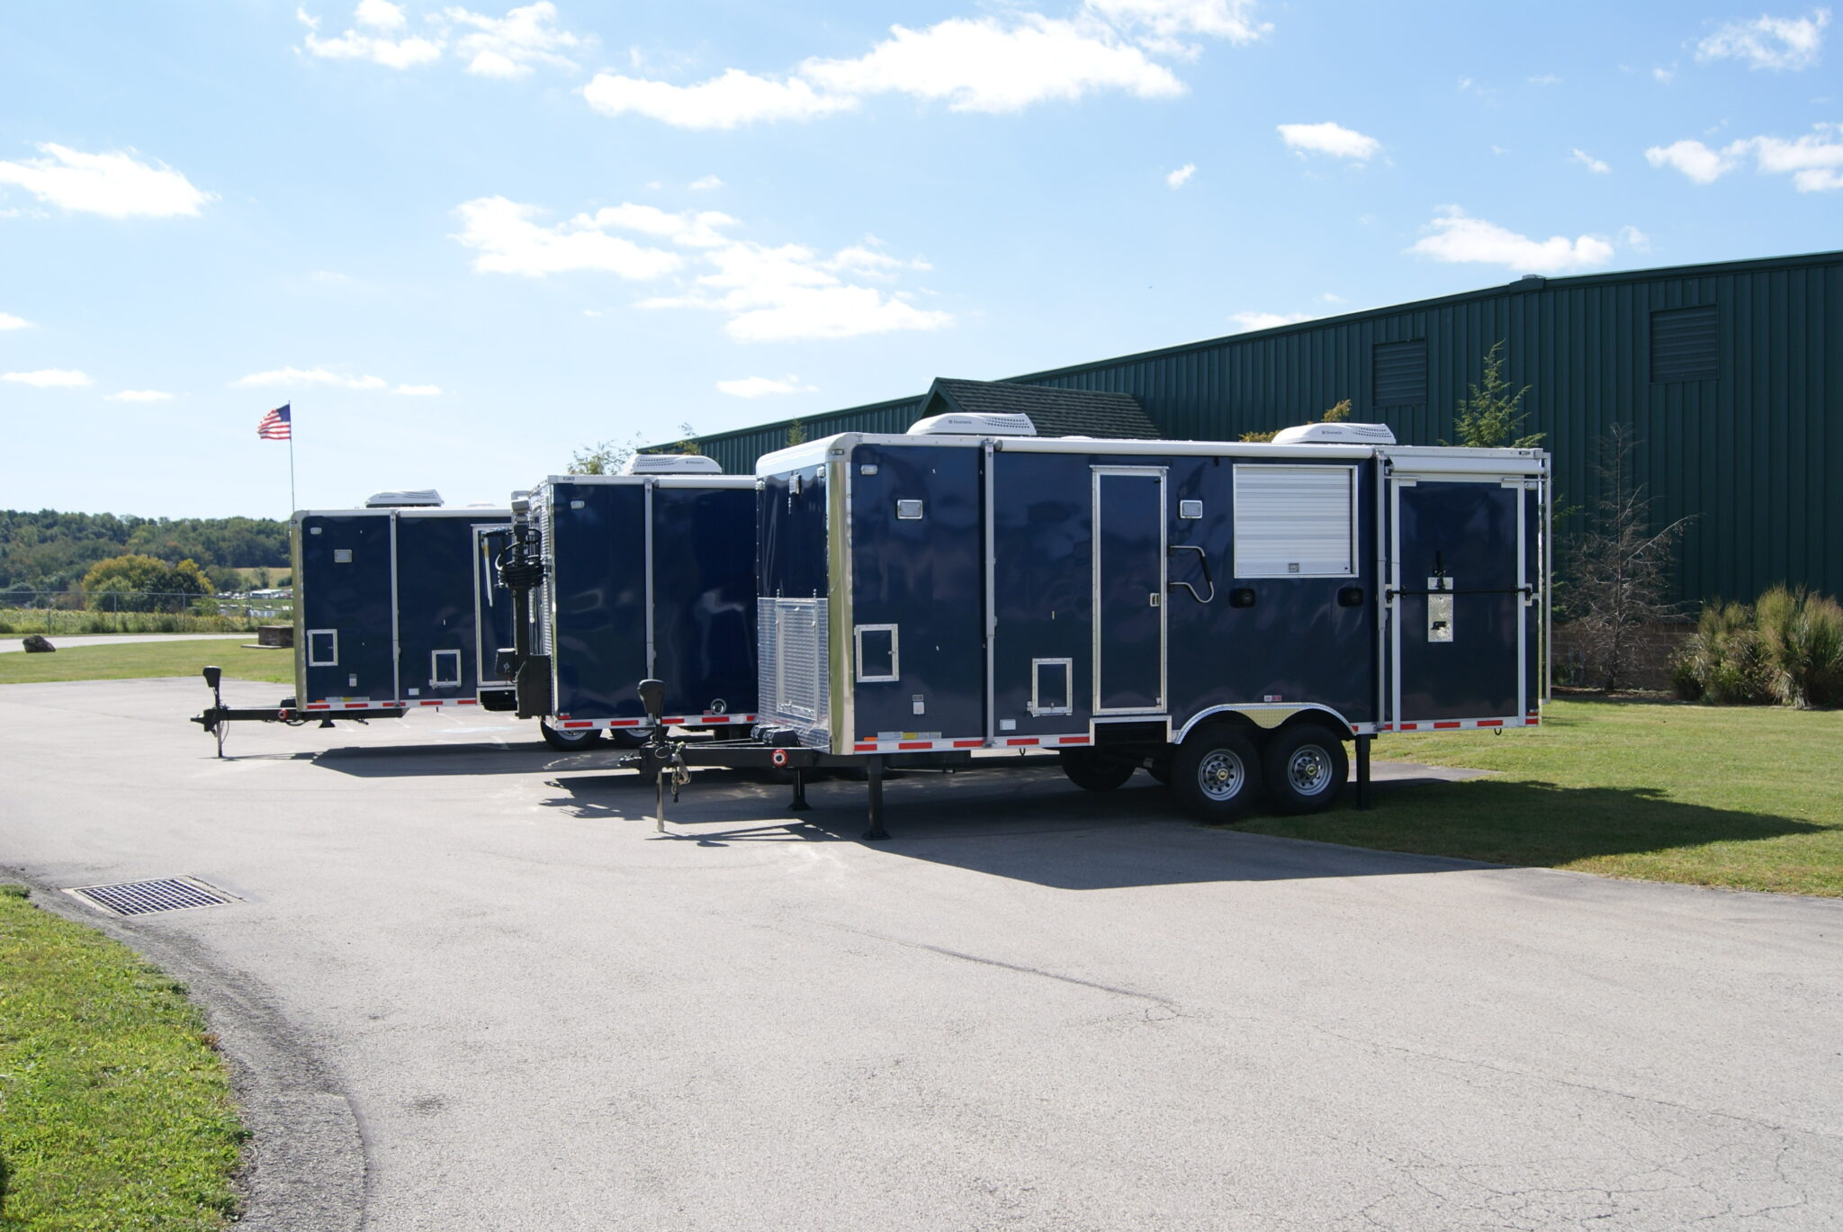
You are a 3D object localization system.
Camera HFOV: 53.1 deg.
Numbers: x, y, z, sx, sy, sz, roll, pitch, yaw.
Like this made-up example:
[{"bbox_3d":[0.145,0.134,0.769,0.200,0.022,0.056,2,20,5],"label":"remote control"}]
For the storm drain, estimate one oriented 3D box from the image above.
[{"bbox_3d":[-4.885,1.813,11.756,0.770,0.060,1.310,-1,1,-40],"label":"storm drain"}]

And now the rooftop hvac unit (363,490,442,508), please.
[{"bbox_3d":[-6.770,-1.522,24.196,1.000,0.255,0.720,-2,1,-11],"label":"rooftop hvac unit"}]

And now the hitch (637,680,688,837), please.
[{"bbox_3d":[-2.112,1.138,15.071,0.400,1.260,0.280,-1,1,-20],"label":"hitch"}]

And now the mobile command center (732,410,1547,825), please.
[{"bbox_3d":[1.377,-0.017,16.289,8.080,3.460,2.520,-1,1,-20],"label":"mobile command center"}]

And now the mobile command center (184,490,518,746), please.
[{"bbox_3d":[-5.444,0.025,24.475,8.100,3.410,2.520,-2,1,-11],"label":"mobile command center"}]

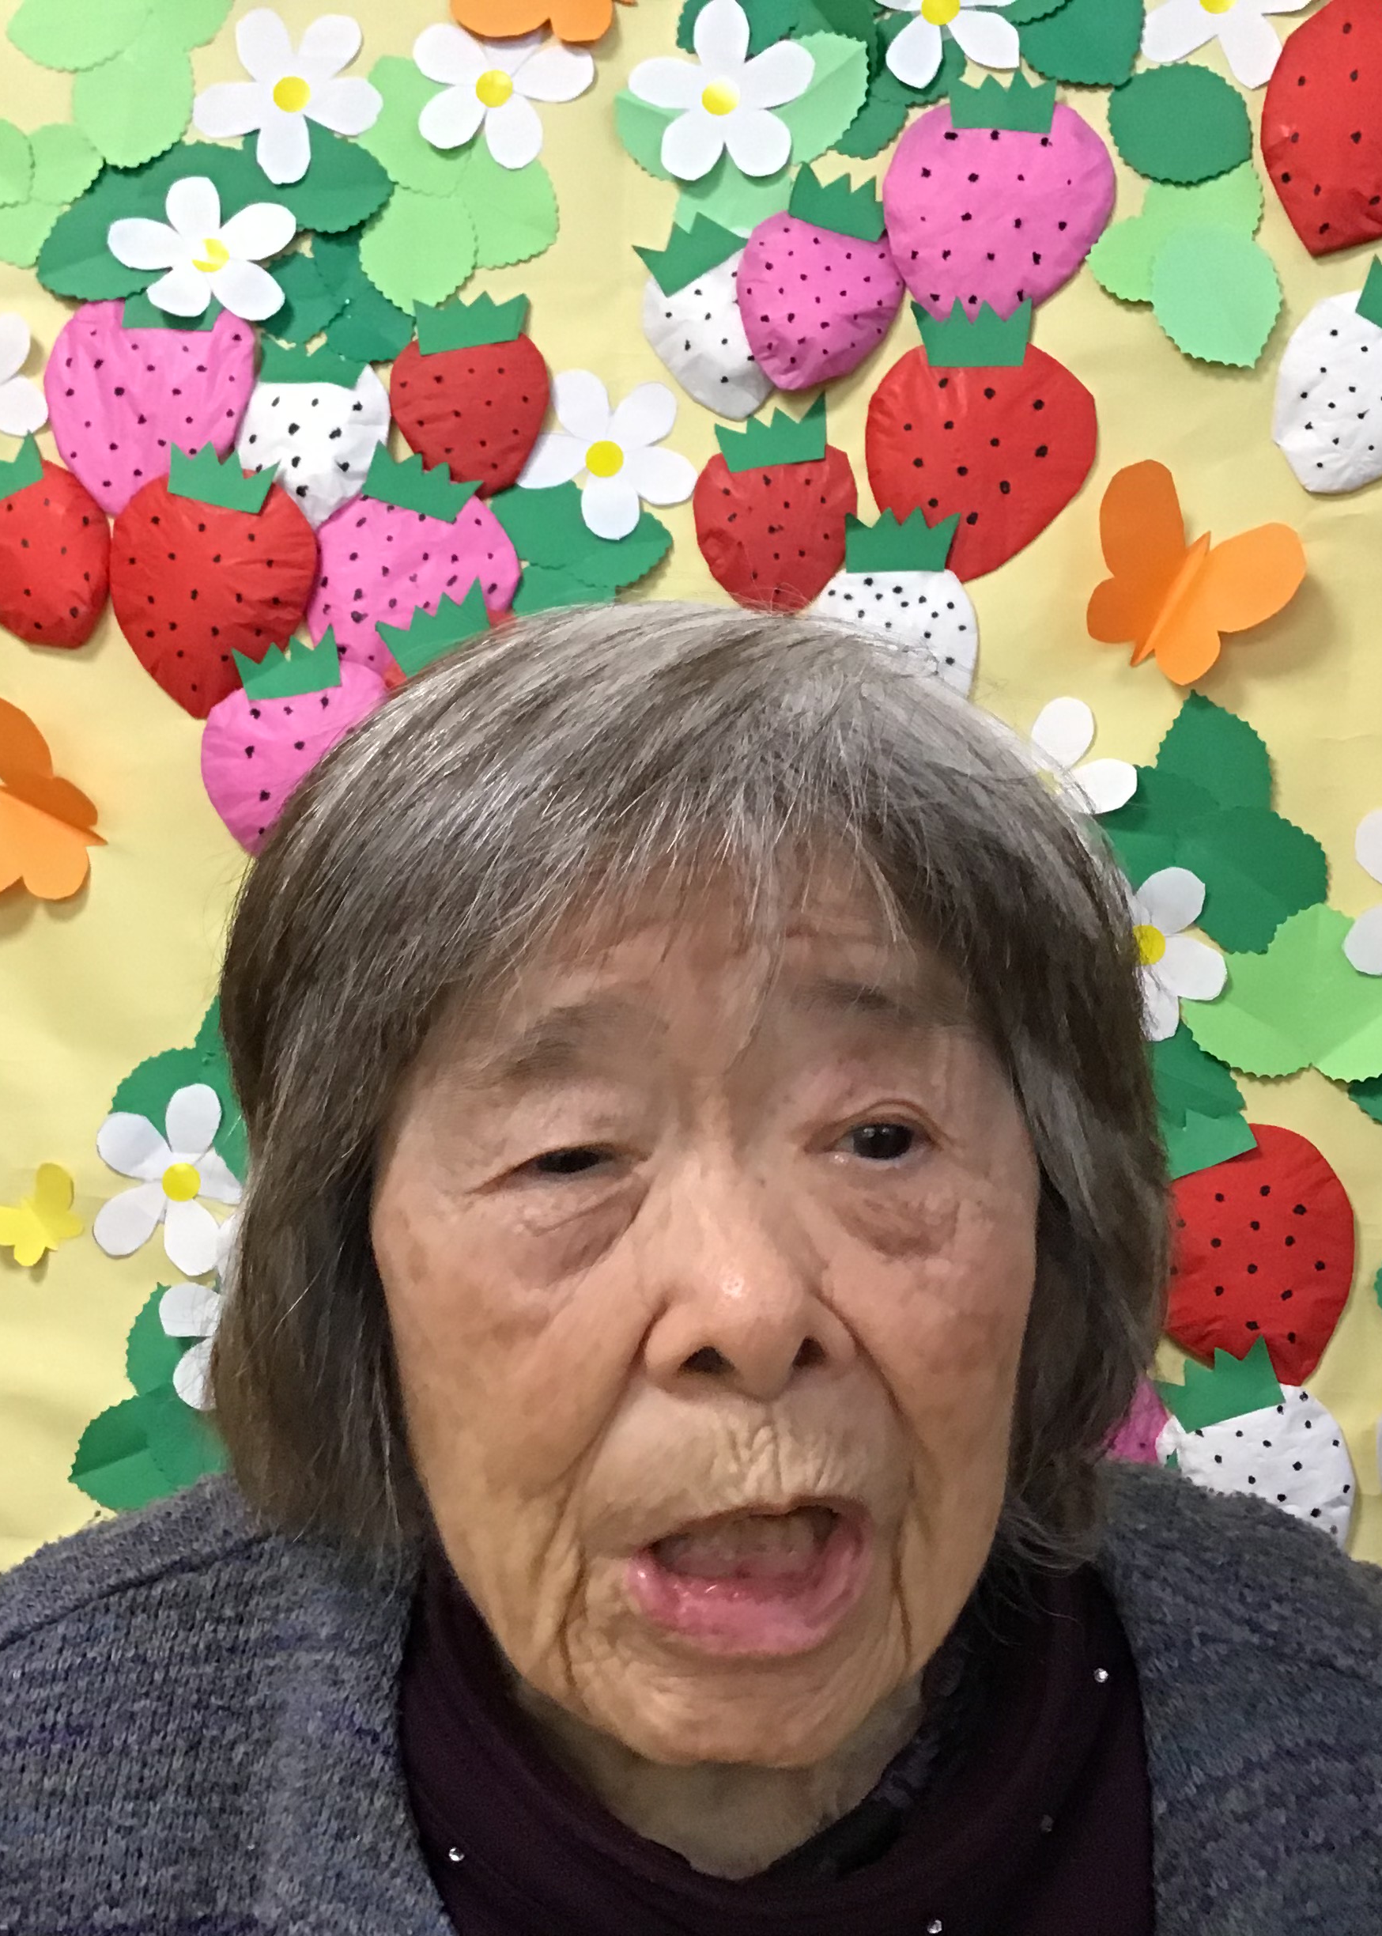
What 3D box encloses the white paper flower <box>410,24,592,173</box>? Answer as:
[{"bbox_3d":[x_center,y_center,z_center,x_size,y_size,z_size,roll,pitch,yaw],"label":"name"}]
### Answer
[{"bbox_3d":[-0.081,-0.380,1.002,0.079,0.073,0.015,-3,-14,10],"label":"white paper flower"}]

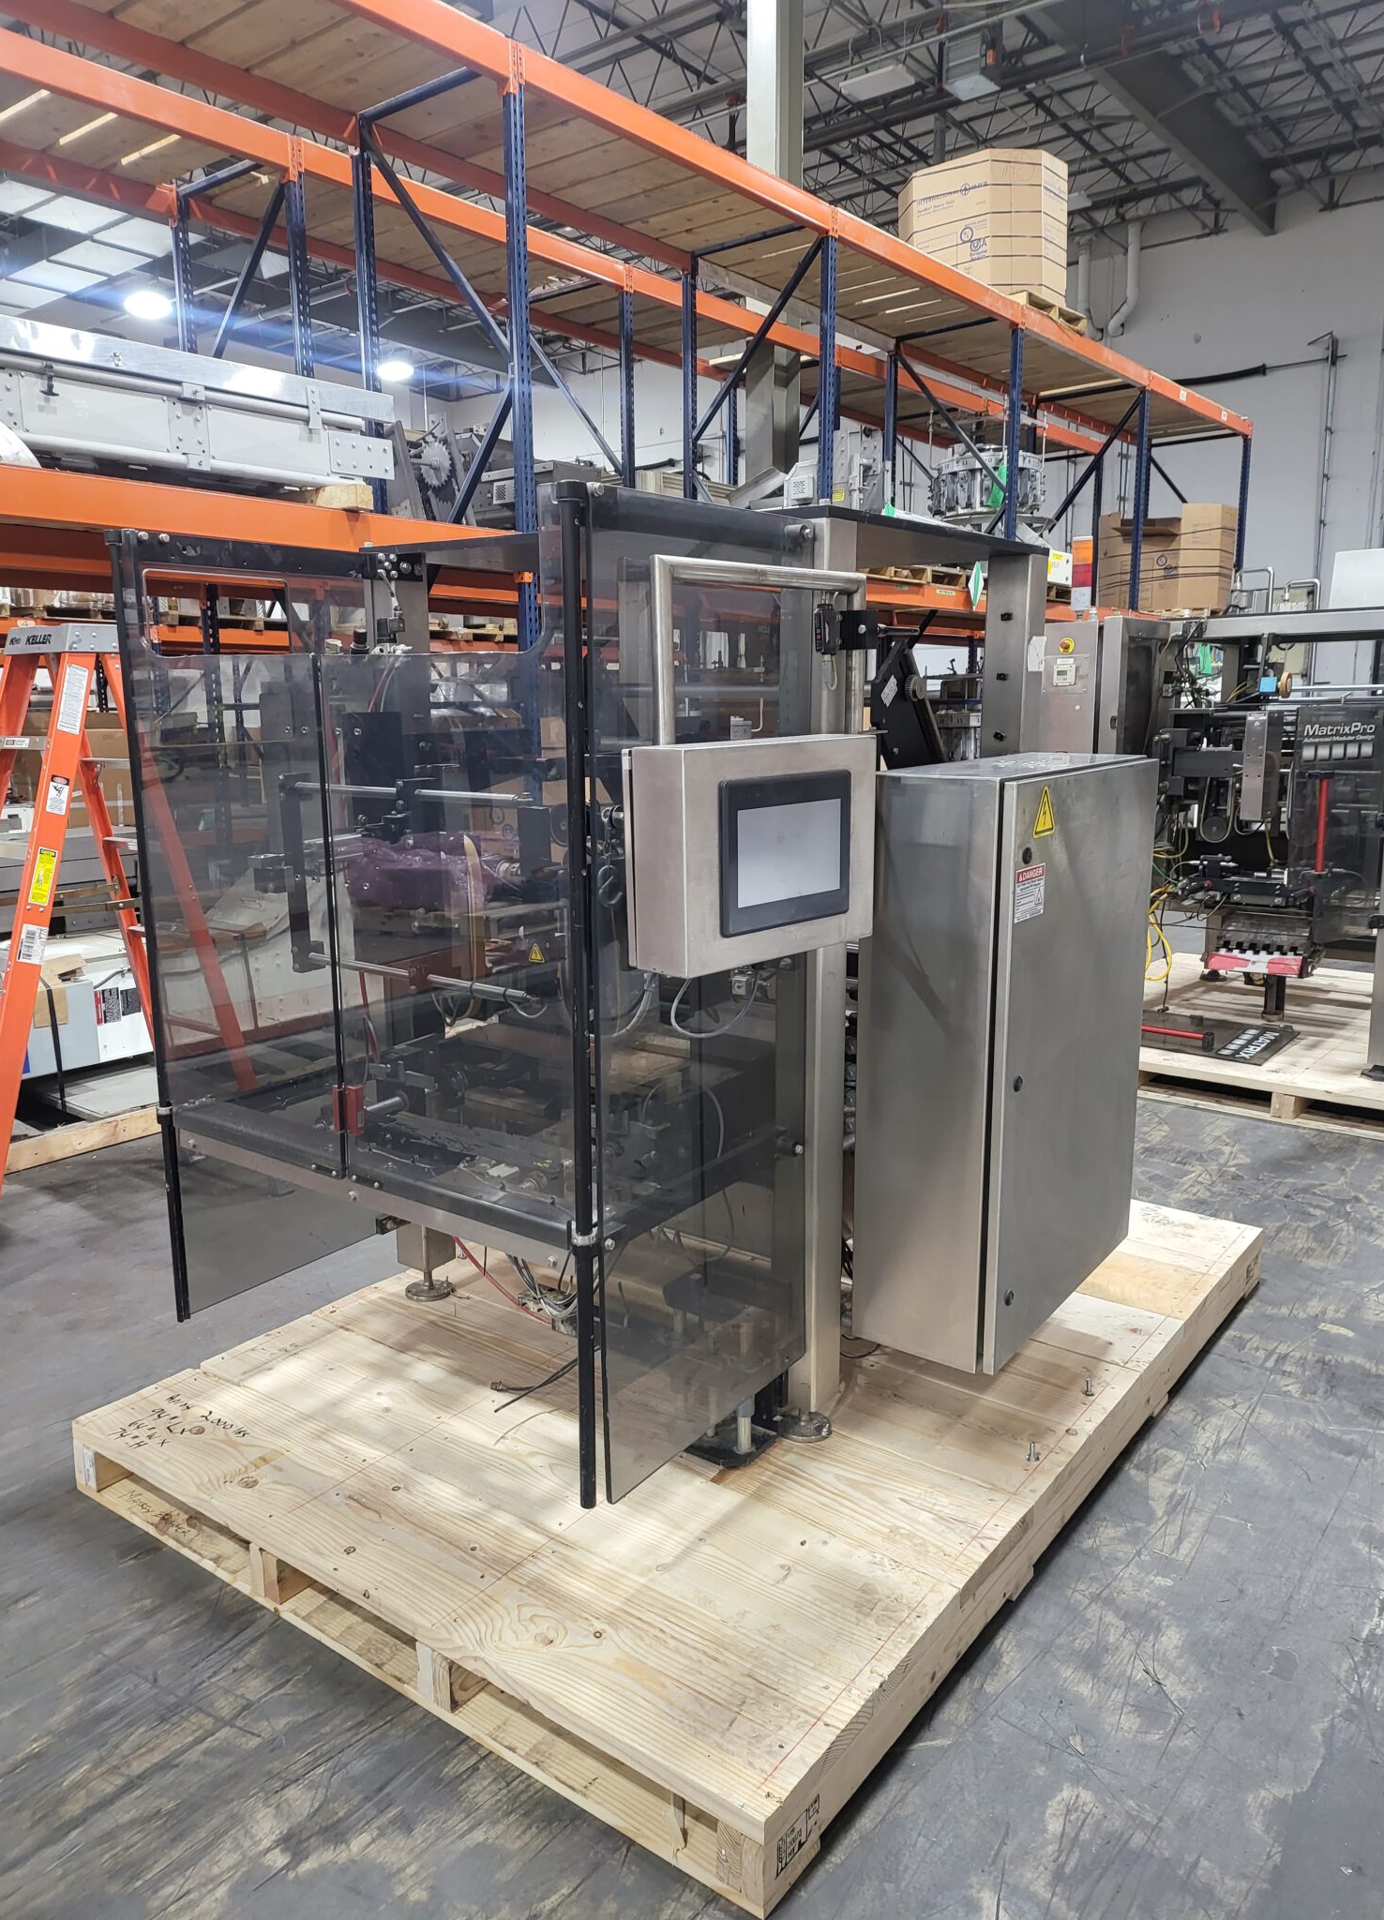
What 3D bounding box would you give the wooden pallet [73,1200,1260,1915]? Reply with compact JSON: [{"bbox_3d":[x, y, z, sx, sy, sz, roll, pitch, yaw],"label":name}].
[{"bbox_3d":[0.156,0.895,3.145,1.652,0.145,2.438,7,13,36],"label":"wooden pallet"}]

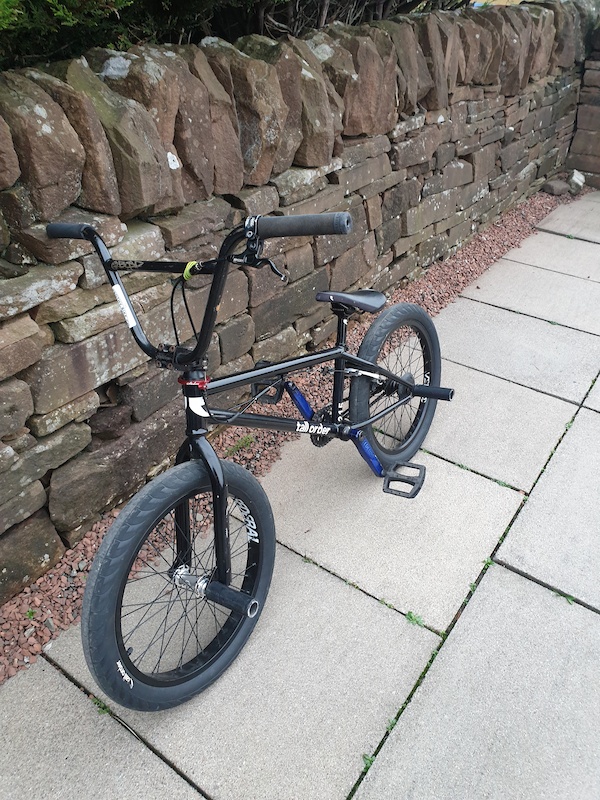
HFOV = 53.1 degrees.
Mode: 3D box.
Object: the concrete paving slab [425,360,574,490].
[{"bbox_3d":[0.575,0.048,2.252,0.750,0.045,0.598,23,41,28],"label":"concrete paving slab"}]

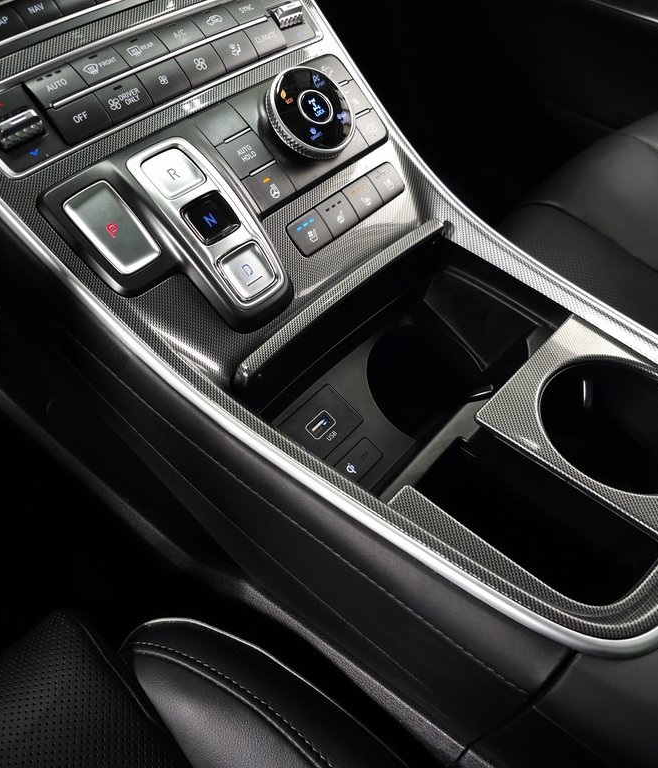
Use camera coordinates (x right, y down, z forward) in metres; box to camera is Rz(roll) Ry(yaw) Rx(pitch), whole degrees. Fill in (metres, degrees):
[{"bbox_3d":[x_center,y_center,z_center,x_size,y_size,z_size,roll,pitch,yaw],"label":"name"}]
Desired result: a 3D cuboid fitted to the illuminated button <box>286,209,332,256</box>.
[{"bbox_3d":[-0.011,-0.083,0.383,0.024,0.006,0.021,-39,95,-31],"label":"illuminated button"}]

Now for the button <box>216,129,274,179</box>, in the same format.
[{"bbox_3d":[-0.046,-0.125,0.374,0.026,0.006,0.021,-39,95,-31],"label":"button"}]

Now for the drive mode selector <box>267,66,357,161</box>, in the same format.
[{"bbox_3d":[-0.011,-0.152,0.388,0.053,0.017,0.053,8,71,-26],"label":"drive mode selector"}]

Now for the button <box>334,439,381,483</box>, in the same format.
[{"bbox_3d":[0.017,0.043,0.376,0.015,0.005,0.025,45,58,9],"label":"button"}]

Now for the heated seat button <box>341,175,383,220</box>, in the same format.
[{"bbox_3d":[0.019,-0.110,0.408,0.024,0.006,0.020,-39,95,-31],"label":"heated seat button"}]

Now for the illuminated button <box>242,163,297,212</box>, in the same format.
[{"bbox_3d":[-0.034,-0.107,0.376,0.027,0.006,0.020,-39,95,-31],"label":"illuminated button"}]

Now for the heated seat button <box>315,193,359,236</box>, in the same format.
[{"bbox_3d":[0.004,-0.097,0.396,0.023,0.006,0.021,-39,95,-31],"label":"heated seat button"}]

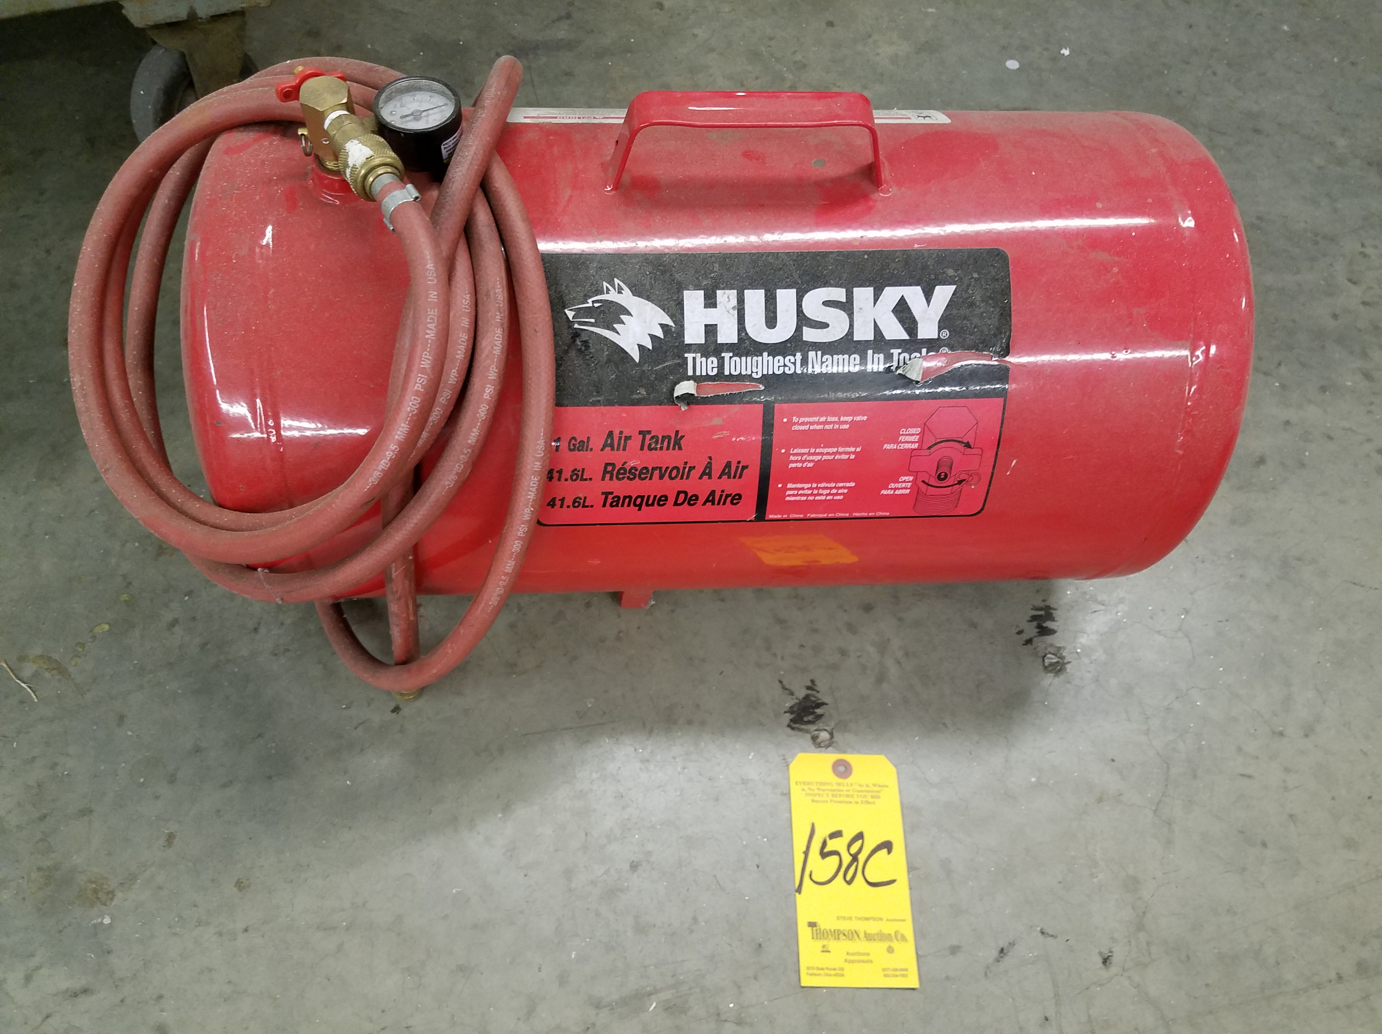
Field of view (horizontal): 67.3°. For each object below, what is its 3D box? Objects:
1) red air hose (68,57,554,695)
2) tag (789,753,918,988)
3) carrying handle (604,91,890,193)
[{"bbox_3d":[-0.201,-0.091,0.590,0.262,0.300,0.310,-1,58,-4],"label":"red air hose"},{"bbox_3d":[0.107,0.233,0.696,0.076,0.001,0.152,2,58,-3],"label":"tag"},{"bbox_3d":[0.030,-0.196,0.539,0.149,0.043,0.027,-1,58,-4],"label":"carrying handle"}]

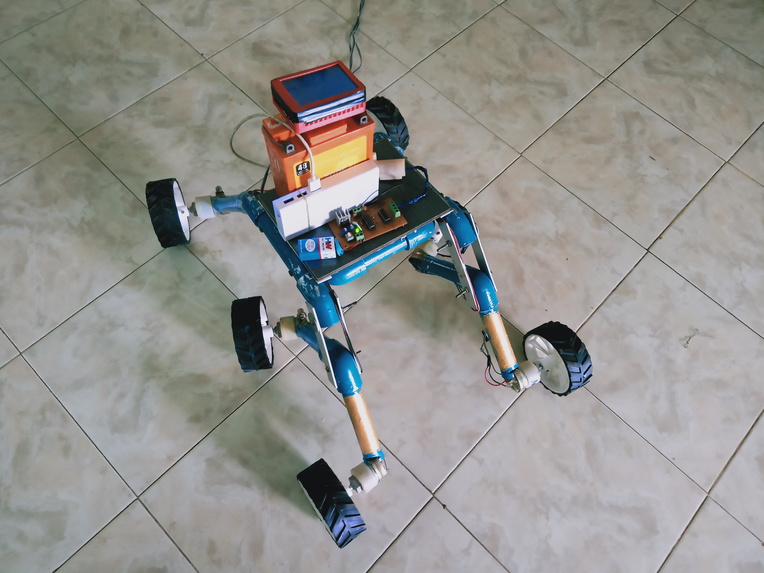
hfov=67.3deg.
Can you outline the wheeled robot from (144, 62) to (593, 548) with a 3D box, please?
[{"bbox_3d":[-0.034,-0.067,0.804,0.468,0.403,0.660,-28,70,-17],"label":"wheeled robot"}]

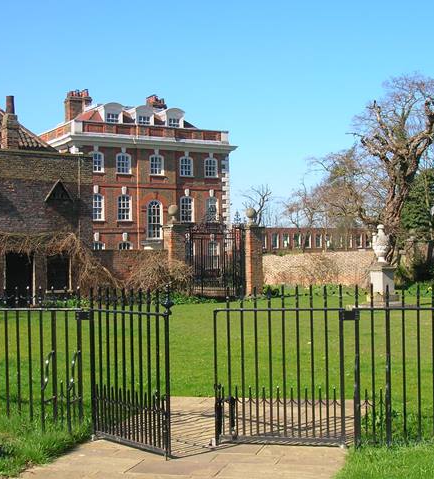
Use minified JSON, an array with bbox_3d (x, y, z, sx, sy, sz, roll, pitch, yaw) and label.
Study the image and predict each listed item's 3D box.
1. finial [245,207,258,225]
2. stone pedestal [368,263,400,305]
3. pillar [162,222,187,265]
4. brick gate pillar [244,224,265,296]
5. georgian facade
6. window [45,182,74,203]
[{"bbox_3d":[1.334,-0.903,30.000,0.420,0.684,0.420,0,-1,-34],"label":"finial"},{"bbox_3d":[5.064,1.353,23.600,0.700,1.186,0.700,0,-1,-32],"label":"stone pedestal"},{"bbox_3d":[-1.548,0.835,28.180,0.640,2.783,0.640,0,-1,-34],"label":"pillar"},{"bbox_3d":[1.392,0.851,30.000,0.640,2.783,0.640,0,-1,-34],"label":"brick gate pillar"},{"bbox_3d":[-6.899,-4.214,63.098,13.300,14.800,9.800,0,-1,-30],"label":"georgian facade"},{"bbox_3d":[-5.275,-1.633,26.082,0.900,0.720,0.340,0,-1,-34],"label":"window"}]

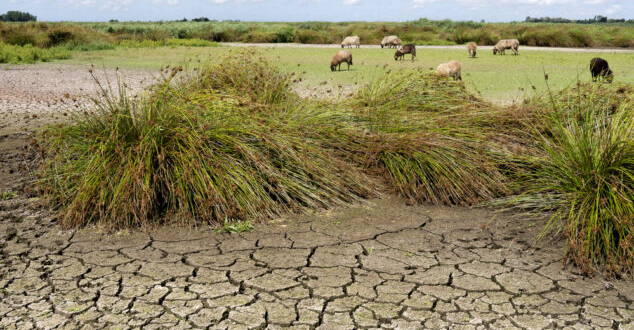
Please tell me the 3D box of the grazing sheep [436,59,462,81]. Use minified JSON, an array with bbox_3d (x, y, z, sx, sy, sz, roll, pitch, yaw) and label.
[{"bbox_3d":[3.278,-2.326,16.063,1.000,0.680,0.400,-11,17,-39],"label":"grazing sheep"}]

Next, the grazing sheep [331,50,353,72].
[{"bbox_3d":[0.834,-3.536,21.455,0.380,0.670,1.000,11,16,39],"label":"grazing sheep"}]

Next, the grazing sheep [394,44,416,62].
[{"bbox_3d":[3.803,-4.794,27.019,1.000,0.680,0.380,5,13,19],"label":"grazing sheep"}]

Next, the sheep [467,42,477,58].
[{"bbox_3d":[7.275,-5.388,29.658,0.400,0.680,1.050,1,13,5],"label":"sheep"}]

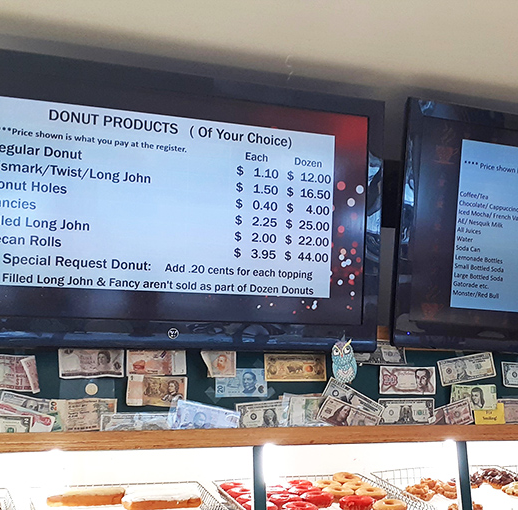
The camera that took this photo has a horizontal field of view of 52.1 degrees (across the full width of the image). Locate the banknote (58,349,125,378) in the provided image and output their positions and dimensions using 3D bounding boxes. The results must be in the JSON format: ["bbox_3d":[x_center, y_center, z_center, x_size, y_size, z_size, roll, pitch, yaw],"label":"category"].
[{"bbox_3d":[-0.368,0.238,1.172,0.138,0.067,0.002,1,-4,-12],"label":"banknote"}]

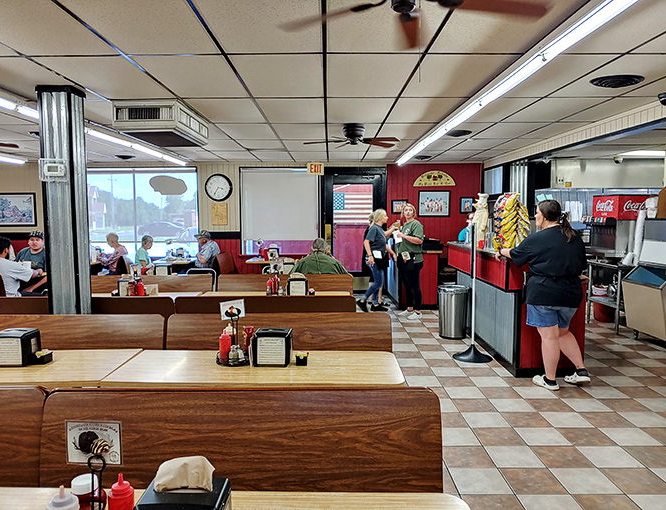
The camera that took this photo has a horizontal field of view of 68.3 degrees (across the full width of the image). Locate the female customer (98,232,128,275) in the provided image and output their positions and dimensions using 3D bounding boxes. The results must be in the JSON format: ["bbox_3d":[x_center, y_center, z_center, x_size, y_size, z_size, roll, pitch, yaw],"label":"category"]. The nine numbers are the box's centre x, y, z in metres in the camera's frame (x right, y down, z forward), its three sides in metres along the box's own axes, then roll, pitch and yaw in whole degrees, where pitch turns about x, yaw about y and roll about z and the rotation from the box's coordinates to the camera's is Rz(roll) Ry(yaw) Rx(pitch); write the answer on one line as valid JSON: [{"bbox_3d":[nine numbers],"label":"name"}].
[{"bbox_3d":[-3.741,0.253,8.394,0.612,1.265,0.459,0,5,0],"label":"female customer"}]

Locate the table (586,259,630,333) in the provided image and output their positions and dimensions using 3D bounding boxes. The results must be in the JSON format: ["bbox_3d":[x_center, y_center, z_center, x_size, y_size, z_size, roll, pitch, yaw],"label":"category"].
[{"bbox_3d":[3.880,0.541,6.501,0.660,0.880,0.700,0,5,0],"label":"table"}]

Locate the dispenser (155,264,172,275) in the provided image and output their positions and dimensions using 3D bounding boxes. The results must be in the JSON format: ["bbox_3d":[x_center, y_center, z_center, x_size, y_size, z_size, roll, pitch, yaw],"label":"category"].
[{"bbox_3d":[-2.106,0.209,6.096,0.189,0.194,0.153,0,5,0],"label":"dispenser"}]

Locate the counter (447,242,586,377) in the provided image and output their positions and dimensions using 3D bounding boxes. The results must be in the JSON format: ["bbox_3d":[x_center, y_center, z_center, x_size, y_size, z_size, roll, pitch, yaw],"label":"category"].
[{"bbox_3d":[2.003,0.518,5.822,0.775,1.147,2.387,0,5,0],"label":"counter"}]

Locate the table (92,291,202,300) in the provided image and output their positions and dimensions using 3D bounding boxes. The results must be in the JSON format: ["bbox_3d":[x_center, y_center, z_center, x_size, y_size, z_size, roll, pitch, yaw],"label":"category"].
[{"bbox_3d":[-2.112,0.796,4.782,1.489,0.765,0.612,0,5,0],"label":"table"}]

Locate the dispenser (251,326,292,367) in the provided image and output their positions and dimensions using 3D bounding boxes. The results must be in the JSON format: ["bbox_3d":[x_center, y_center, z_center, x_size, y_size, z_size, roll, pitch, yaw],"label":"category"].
[{"bbox_3d":[-0.332,0.516,2.733,0.192,0.173,0.155,0,5,0],"label":"dispenser"}]

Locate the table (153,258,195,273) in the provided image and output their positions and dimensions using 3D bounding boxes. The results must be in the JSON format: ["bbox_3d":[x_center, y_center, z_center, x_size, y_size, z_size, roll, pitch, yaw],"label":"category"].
[{"bbox_3d":[-2.520,0.455,8.220,0.720,0.755,1.100,0,5,0],"label":"table"}]

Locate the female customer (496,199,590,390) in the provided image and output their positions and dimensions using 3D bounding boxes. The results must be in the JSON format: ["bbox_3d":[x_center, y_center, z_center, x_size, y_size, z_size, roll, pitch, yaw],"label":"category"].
[{"bbox_3d":[1.850,0.331,4.405,0.580,1.665,0.660,5,7,44],"label":"female customer"}]

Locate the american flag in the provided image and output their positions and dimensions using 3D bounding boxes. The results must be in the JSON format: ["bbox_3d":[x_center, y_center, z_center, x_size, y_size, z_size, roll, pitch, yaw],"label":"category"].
[{"bbox_3d":[0.395,-0.900,9.357,0.780,0.650,0.030,0,5,0],"label":"american flag"}]

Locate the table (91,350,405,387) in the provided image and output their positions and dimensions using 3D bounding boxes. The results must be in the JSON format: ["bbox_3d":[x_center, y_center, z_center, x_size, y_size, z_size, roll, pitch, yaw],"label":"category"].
[{"bbox_3d":[-0.370,0.944,2.571,1.440,0.755,0.560,0,5,0],"label":"table"}]

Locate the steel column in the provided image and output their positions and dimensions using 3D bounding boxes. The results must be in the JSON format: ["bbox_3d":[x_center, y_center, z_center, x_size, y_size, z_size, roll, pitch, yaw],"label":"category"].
[{"bbox_3d":[-2.090,-0.040,3.911,0.260,2.485,0.250,0,5,0],"label":"steel column"}]

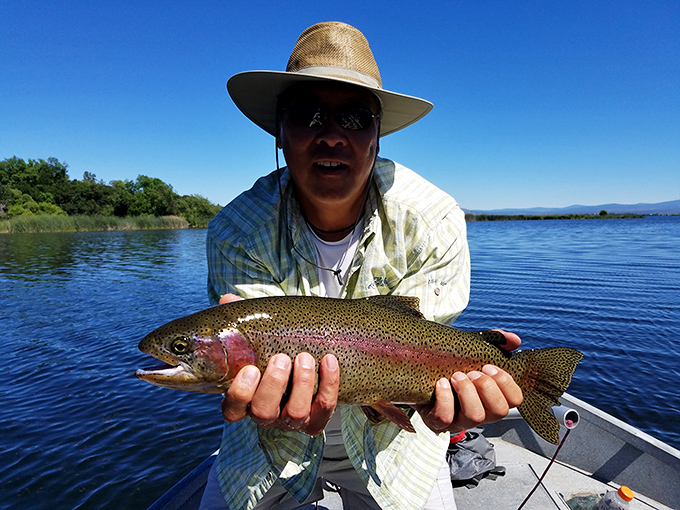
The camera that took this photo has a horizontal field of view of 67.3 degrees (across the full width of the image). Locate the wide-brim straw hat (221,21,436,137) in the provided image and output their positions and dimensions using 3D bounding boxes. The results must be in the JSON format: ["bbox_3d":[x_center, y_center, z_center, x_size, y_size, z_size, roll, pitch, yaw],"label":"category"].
[{"bbox_3d":[-0.011,-0.298,0.862,0.345,0.145,0.370,5,-2,-6],"label":"wide-brim straw hat"}]

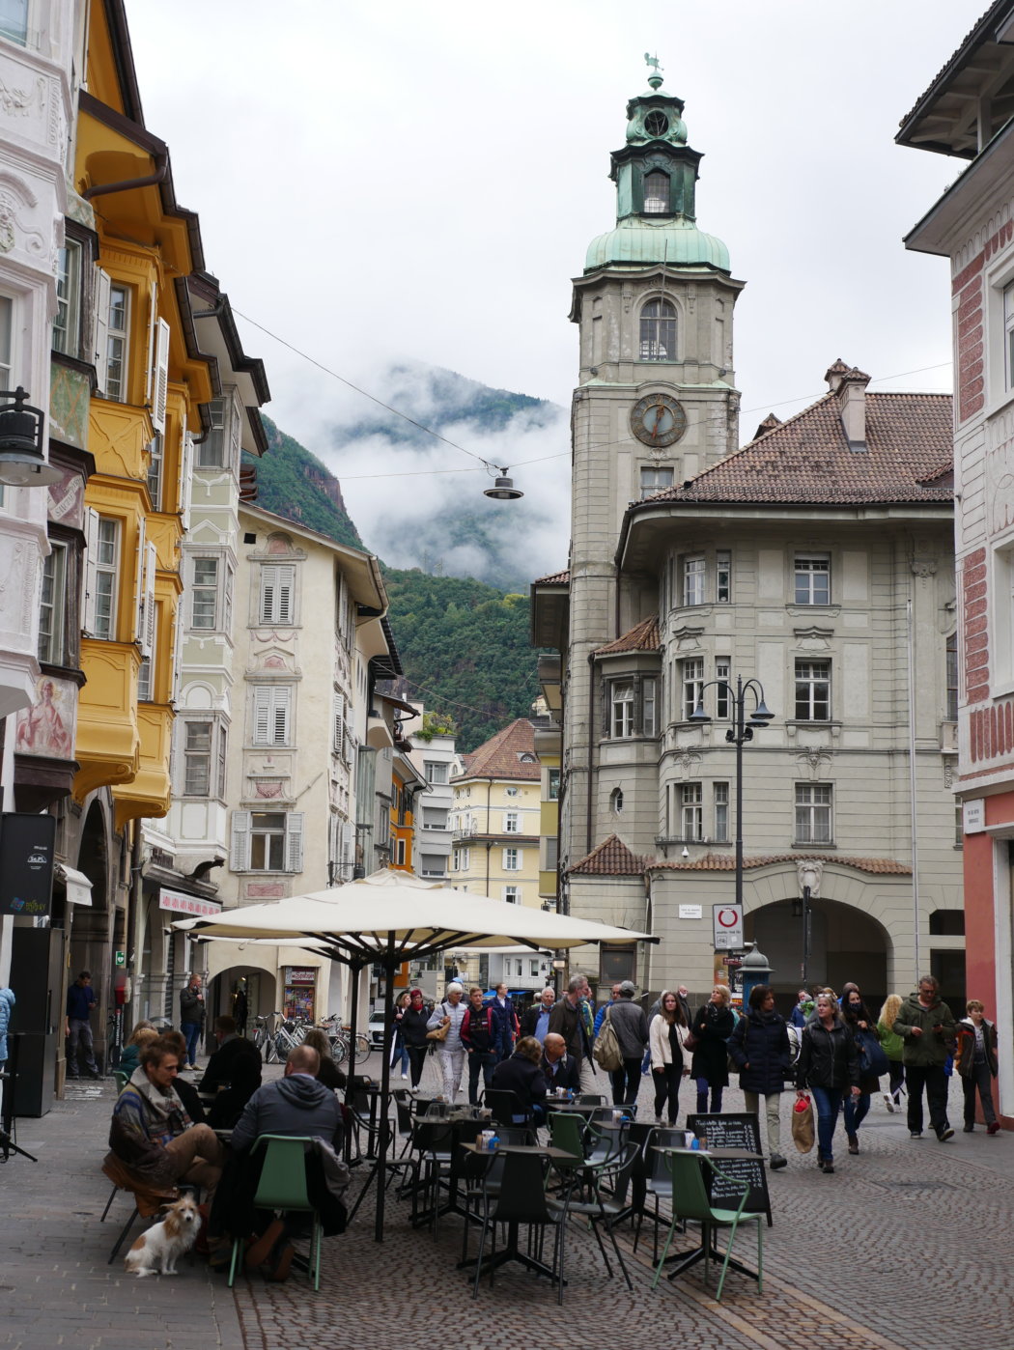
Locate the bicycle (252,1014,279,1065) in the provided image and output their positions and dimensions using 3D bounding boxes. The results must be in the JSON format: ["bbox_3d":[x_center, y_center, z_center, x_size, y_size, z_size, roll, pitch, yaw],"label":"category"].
[{"bbox_3d":[-5.299,8.020,42.600,0.580,1.030,1.720,0,-9,5],"label":"bicycle"}]

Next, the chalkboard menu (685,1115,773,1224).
[{"bbox_3d":[1.586,3.540,13.958,0.600,0.780,0.380,7,-10,-32],"label":"chalkboard menu"}]

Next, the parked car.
[{"bbox_3d":[-4.747,14.028,77.000,1.820,1.560,4.400,1,-9,1],"label":"parked car"}]

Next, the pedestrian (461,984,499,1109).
[{"bbox_3d":[-0.334,4.575,23.577,0.500,1.600,0.400,2,-9,-3],"label":"pedestrian"}]

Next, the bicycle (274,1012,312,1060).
[{"bbox_3d":[-4.616,7.913,42.475,0.600,1.070,1.720,-3,-10,24],"label":"bicycle"}]

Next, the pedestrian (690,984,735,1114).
[{"bbox_3d":[2.426,4.513,23.000,0.520,1.700,0.400,-1,-9,14],"label":"pedestrian"}]

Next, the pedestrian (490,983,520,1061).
[{"bbox_3d":[-0.064,5.602,29.800,0.500,1.740,0.420,4,-10,-20],"label":"pedestrian"}]

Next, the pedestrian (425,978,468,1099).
[{"bbox_3d":[-0.750,4.654,24.272,0.530,1.640,0.420,4,-9,-20],"label":"pedestrian"}]

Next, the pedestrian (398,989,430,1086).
[{"bbox_3d":[-1.456,5.855,31.300,0.520,1.650,0.420,2,-9,-6],"label":"pedestrian"}]

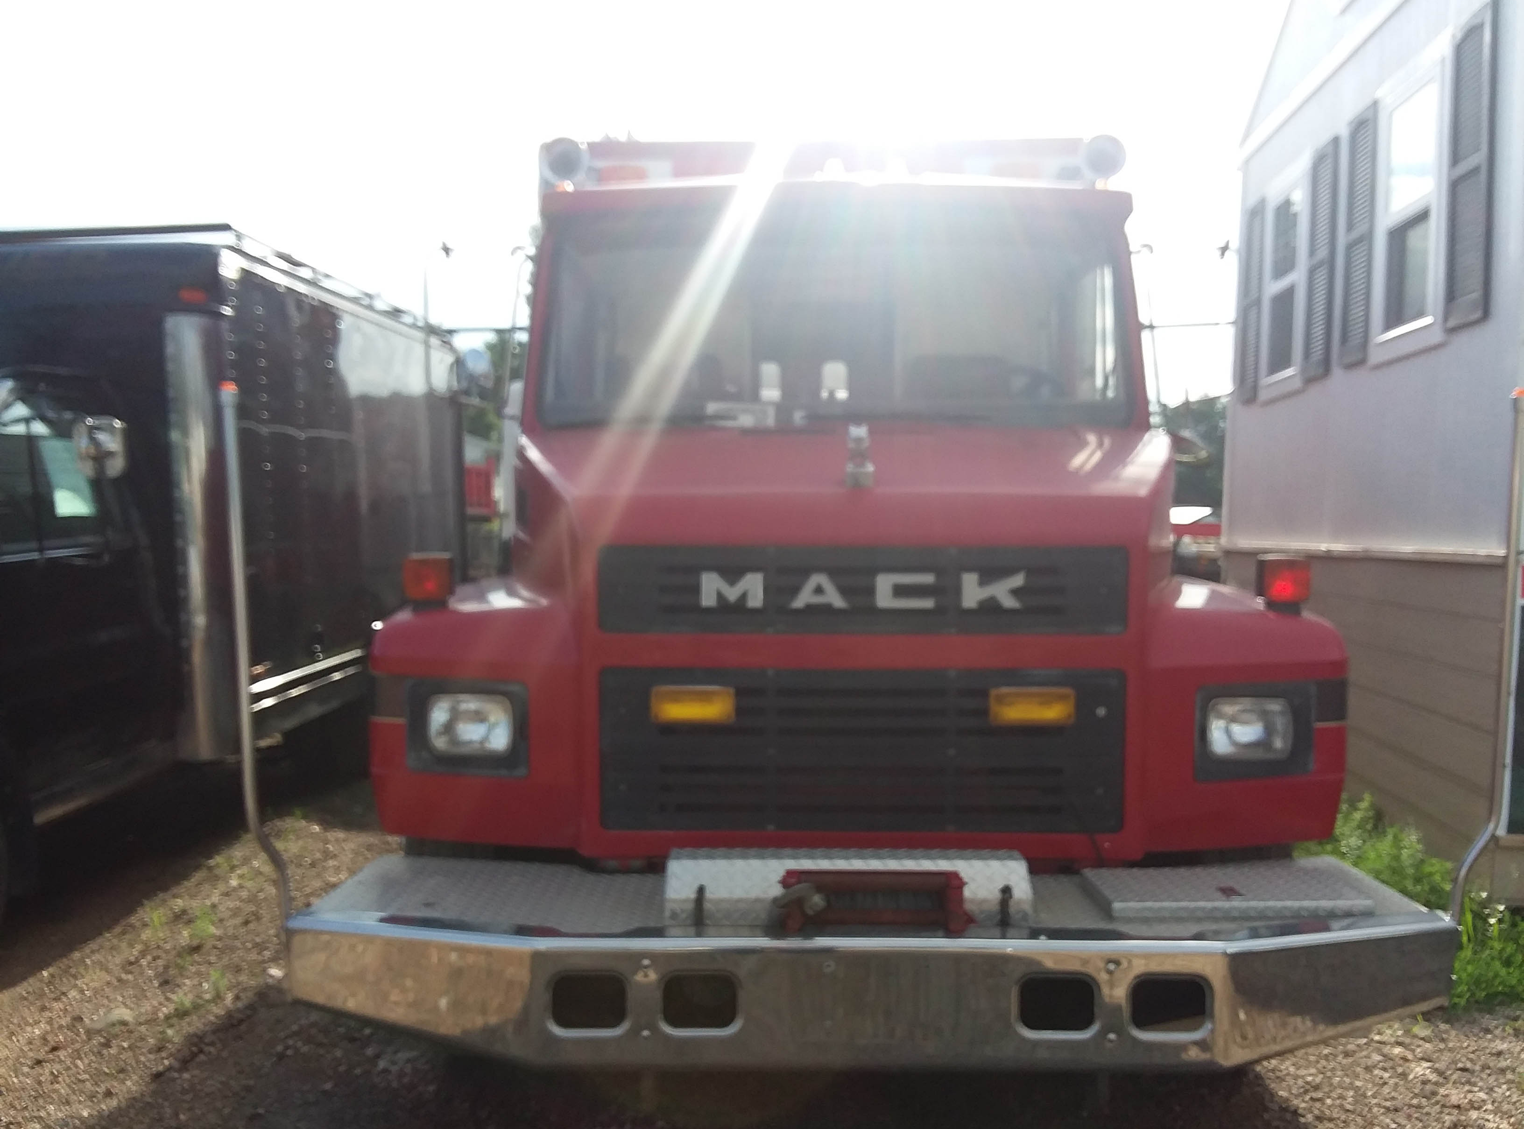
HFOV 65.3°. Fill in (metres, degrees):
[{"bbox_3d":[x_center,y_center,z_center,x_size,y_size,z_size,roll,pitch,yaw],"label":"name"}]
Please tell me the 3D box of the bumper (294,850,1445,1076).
[{"bbox_3d":[0.225,0.849,2.612,2.360,0.245,0.657,1,2,0],"label":"bumper"}]

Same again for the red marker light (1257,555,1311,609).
[{"bbox_3d":[1.307,0.045,2.980,0.107,0.128,0.070,0,3,2],"label":"red marker light"}]

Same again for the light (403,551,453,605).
[{"bbox_3d":[-0.784,0.036,2.818,0.115,0.122,0.070,1,2,0],"label":"light"}]

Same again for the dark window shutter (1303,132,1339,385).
[{"bbox_3d":[3.343,-1.812,7.117,0.035,1.385,0.375,1,2,5],"label":"dark window shutter"}]

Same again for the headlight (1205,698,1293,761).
[{"bbox_3d":[1.110,0.372,2.718,0.194,0.140,0.080,1,2,0],"label":"headlight"}]

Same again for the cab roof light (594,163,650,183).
[{"bbox_3d":[-0.557,-1.560,4.750,0.205,0.082,0.060,1,2,0],"label":"cab roof light"}]

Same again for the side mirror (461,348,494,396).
[{"bbox_3d":[-0.982,-0.665,4.100,0.110,0.160,0.080,1,3,17],"label":"side mirror"}]

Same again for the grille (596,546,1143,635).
[{"bbox_3d":[0.223,0.057,2.650,1.165,0.192,0.050,0,3,2],"label":"grille"}]

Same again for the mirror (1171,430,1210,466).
[{"bbox_3d":[1.468,-0.405,4.100,0.160,0.120,0.100,-1,3,-14],"label":"mirror"}]

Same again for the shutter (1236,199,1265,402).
[{"bbox_3d":[3.465,-1.846,8.419,0.035,1.385,0.375,1,2,5],"label":"shutter"}]

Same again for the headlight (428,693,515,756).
[{"bbox_3d":[-0.679,0.373,2.780,0.195,0.140,0.075,0,3,5],"label":"headlight"}]

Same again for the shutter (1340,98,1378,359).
[{"bbox_3d":[3.293,-1.798,6.586,0.035,1.385,0.375,1,2,5],"label":"shutter"}]

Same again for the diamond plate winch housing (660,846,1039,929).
[{"bbox_3d":[0.171,0.656,2.420,0.720,0.110,0.200,0,3,2],"label":"diamond plate winch housing"}]

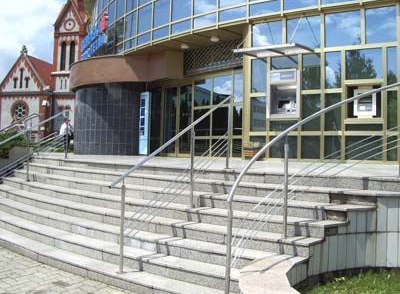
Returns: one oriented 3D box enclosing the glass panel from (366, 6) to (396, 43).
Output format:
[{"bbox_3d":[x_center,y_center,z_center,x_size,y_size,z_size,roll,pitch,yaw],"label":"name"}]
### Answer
[{"bbox_3d":[3.618,-2.417,8.749,0.561,0.686,0.050,1,0,29],"label":"glass panel"}]

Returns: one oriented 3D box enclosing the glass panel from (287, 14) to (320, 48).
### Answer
[{"bbox_3d":[2.253,-2.438,9.514,0.714,0.687,0.050,1,0,29],"label":"glass panel"}]

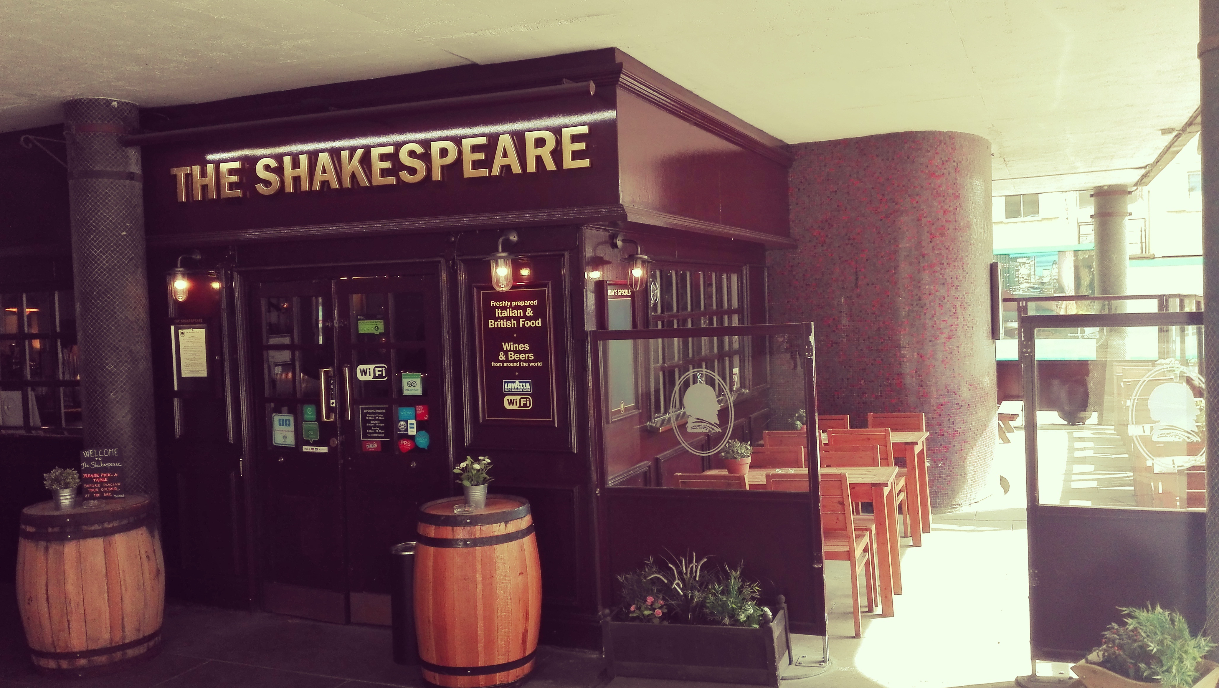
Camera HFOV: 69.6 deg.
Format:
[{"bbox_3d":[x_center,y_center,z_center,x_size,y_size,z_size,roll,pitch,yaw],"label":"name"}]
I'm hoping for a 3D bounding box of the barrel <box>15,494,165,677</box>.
[{"bbox_3d":[-2.793,1.283,4.747,0.691,0.845,0.691,-2,2,0],"label":"barrel"}]

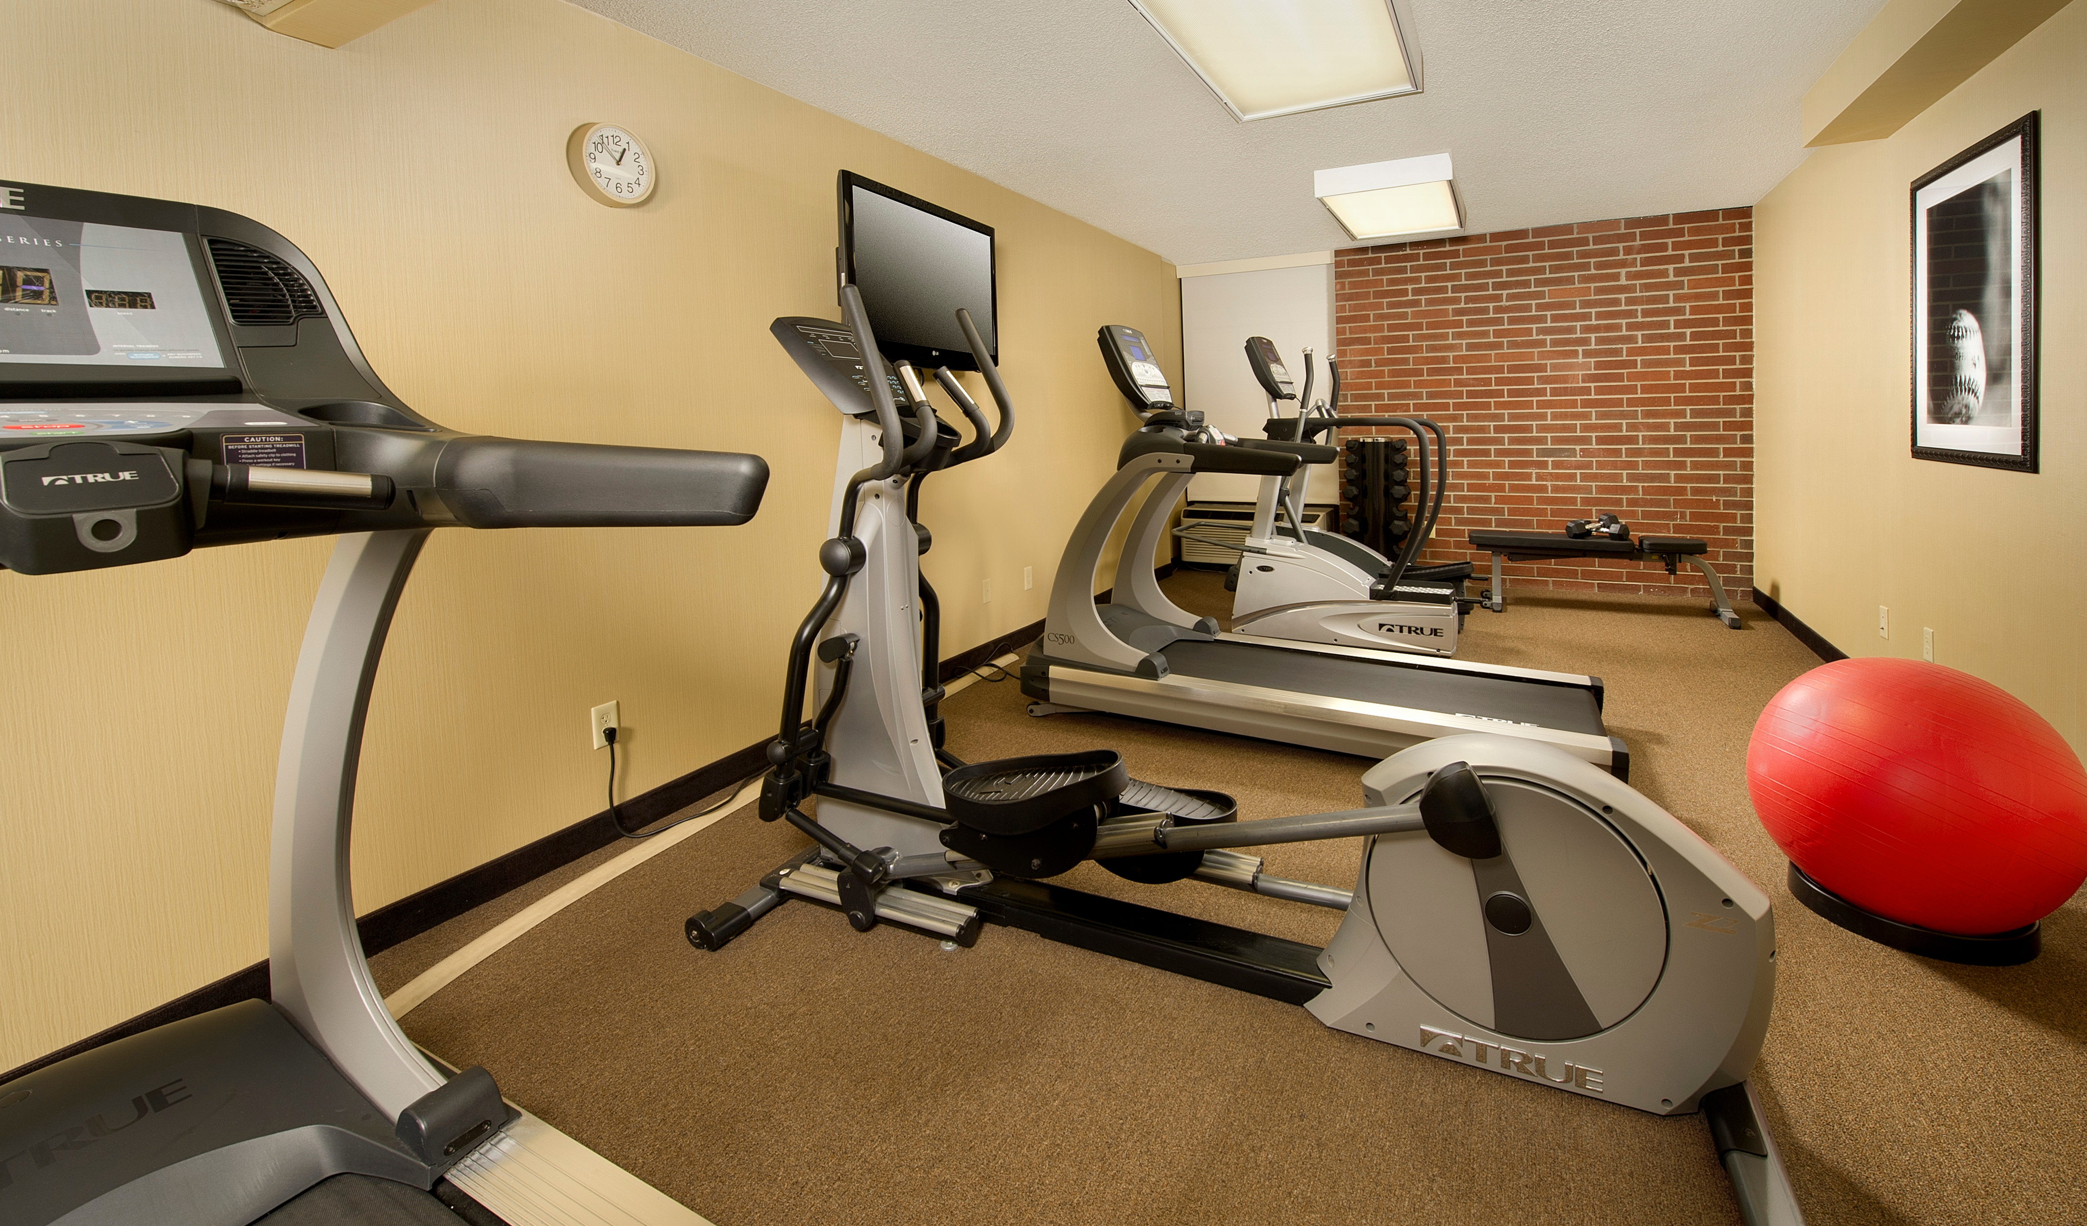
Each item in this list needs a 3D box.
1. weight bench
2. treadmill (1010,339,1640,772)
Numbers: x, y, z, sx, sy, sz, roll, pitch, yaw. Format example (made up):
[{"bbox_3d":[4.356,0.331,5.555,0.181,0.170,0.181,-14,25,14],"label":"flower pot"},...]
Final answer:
[{"bbox_3d":[3.137,-0.236,4.626,1.260,0.430,0.550,3,10,22],"label":"weight bench"},{"bbox_3d":[0.925,-0.307,2.932,1.930,1.450,0.780,4,10,25],"label":"treadmill"}]

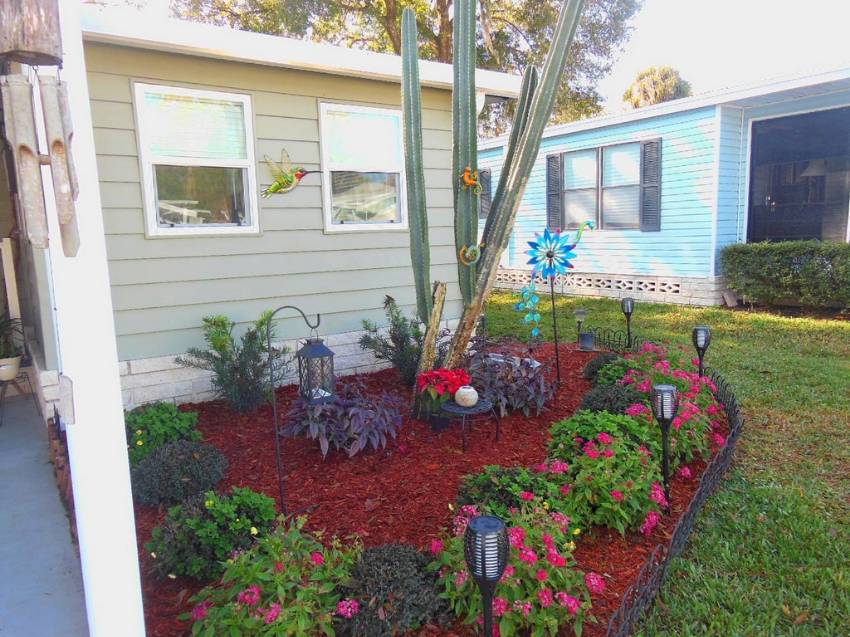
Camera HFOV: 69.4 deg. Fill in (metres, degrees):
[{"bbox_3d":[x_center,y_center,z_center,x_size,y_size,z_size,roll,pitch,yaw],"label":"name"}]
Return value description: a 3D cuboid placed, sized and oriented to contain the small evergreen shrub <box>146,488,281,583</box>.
[{"bbox_3d":[-0.822,0.796,2.401,0.498,0.262,0.498,-5,8,-20],"label":"small evergreen shrub"}]

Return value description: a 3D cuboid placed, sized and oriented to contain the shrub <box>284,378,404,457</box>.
[{"bbox_3d":[-0.541,0.627,4.147,0.819,0.399,0.680,-3,8,-8],"label":"shrub"}]

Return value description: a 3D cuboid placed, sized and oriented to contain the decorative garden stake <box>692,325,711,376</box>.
[{"bbox_3d":[1.881,0.351,4.176,0.122,0.620,0.122,2,9,24],"label":"decorative garden stake"}]

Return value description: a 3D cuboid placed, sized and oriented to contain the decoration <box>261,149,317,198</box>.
[{"bbox_3d":[-1.035,-1.160,4.906,0.530,0.390,0.100,-7,9,-34],"label":"decoration"}]

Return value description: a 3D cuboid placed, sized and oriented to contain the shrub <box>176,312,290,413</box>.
[{"bbox_3d":[-1.574,0.345,5.071,0.930,0.820,0.780,-4,9,-17],"label":"shrub"}]

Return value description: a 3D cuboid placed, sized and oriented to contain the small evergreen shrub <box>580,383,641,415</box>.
[{"bbox_3d":[1.335,0.568,4.416,0.430,0.190,0.410,1,9,17],"label":"small evergreen shrub"}]

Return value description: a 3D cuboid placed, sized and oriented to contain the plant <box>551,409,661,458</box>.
[{"bbox_3d":[1.053,0.677,3.621,0.640,0.260,0.560,1,9,16],"label":"plant"}]

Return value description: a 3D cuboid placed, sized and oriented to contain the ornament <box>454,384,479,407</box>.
[{"bbox_3d":[0.269,0.523,4.021,0.152,0.145,0.152,-1,8,4],"label":"ornament"}]

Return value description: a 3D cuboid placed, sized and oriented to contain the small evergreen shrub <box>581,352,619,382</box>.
[{"bbox_3d":[1.529,0.413,5.286,0.350,0.200,0.350,1,9,16],"label":"small evergreen shrub"}]

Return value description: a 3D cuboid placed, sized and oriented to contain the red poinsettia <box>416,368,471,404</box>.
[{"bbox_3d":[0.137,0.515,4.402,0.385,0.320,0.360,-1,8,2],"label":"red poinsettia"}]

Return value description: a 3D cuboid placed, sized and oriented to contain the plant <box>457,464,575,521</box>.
[{"bbox_3d":[0.468,0.885,3.170,0.580,0.290,0.480,0,9,8],"label":"plant"}]

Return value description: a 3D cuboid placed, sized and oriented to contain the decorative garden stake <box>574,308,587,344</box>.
[{"bbox_3d":[1.671,0.105,6.572,0.125,0.390,0.125,1,9,14],"label":"decorative garden stake"}]

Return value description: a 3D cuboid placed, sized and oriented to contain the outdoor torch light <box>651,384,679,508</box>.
[{"bbox_3d":[1.263,0.675,3.180,0.130,0.660,0.130,-1,8,23],"label":"outdoor torch light"}]

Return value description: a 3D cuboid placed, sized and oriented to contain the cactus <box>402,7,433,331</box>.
[{"bbox_3d":[-0.057,-1.100,4.642,0.210,2.360,0.190,-1,8,0],"label":"cactus"}]

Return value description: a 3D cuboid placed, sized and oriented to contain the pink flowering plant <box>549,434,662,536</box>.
[{"bbox_3d":[0.911,0.753,3.055,0.553,0.364,0.520,1,8,17],"label":"pink flowering plant"}]

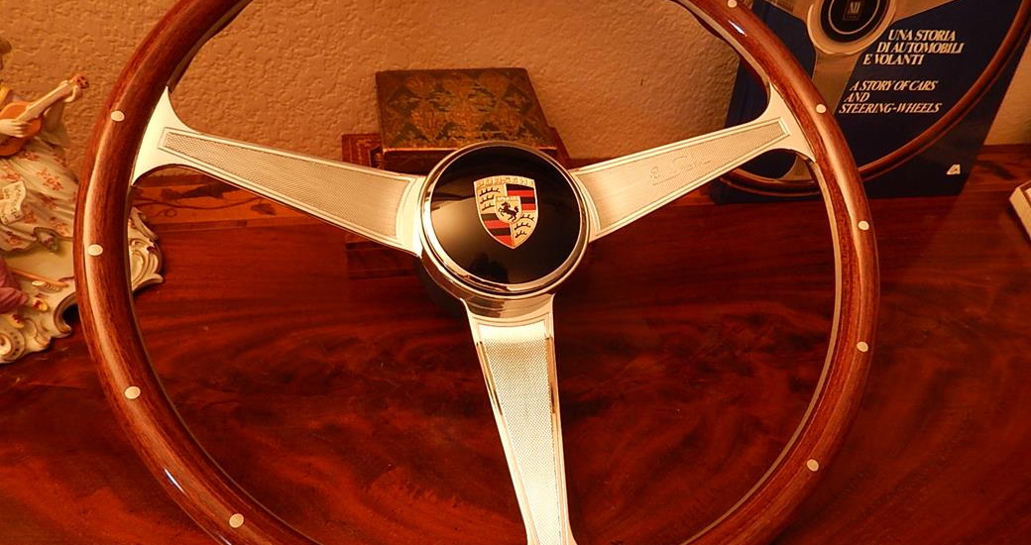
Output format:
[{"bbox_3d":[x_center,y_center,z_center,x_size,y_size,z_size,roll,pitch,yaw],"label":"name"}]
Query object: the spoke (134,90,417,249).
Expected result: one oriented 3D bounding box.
[{"bbox_3d":[-0.117,-0.050,0.390,0.143,0.010,0.056,16,67,-17],"label":"spoke"}]

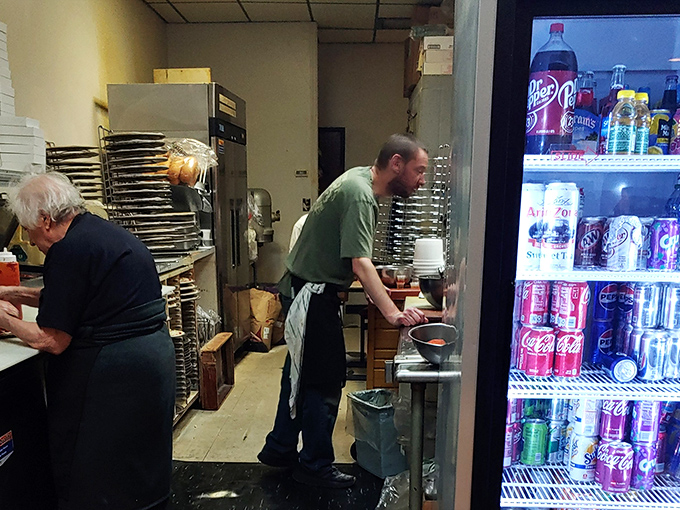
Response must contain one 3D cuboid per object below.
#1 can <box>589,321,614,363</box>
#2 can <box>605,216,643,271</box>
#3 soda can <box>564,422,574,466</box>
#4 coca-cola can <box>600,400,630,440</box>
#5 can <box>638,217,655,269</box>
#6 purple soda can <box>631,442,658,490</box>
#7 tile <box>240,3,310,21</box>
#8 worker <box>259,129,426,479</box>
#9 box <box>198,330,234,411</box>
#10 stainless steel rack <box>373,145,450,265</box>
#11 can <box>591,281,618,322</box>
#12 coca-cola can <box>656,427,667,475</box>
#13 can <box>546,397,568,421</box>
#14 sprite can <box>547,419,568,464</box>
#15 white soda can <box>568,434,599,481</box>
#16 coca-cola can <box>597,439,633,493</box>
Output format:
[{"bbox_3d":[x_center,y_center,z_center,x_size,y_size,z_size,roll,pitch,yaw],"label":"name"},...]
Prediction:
[{"bbox_3d":[0.725,0.234,1.343,0.066,0.122,0.066,0,10,0],"label":"can"},{"bbox_3d":[0.661,-0.027,1.143,0.066,0.122,0.066,0,10,0],"label":"can"},{"bbox_3d":[0.686,0.540,1.416,0.066,0.122,0.066,0,10,0],"label":"soda can"},{"bbox_3d":[0.742,0.432,1.330,0.066,0.122,0.066,1,7,2],"label":"coca-cola can"},{"bbox_3d":[0.767,-0.033,1.257,0.066,0.122,0.066,1,9,3],"label":"can"},{"bbox_3d":[0.807,0.553,1.314,0.066,0.122,0.066,1,7,2],"label":"purple soda can"},{"bbox_3d":[-0.571,-2.225,4.509,0.610,0.020,0.470,1,7,2],"label":"tile"},{"bbox_3d":[-0.003,0.287,2.293,0.800,1.660,0.520,-1,11,-5],"label":"worker"},{"bbox_3d":[-0.773,0.735,3.137,0.095,0.372,0.355,1,9,3],"label":"box"},{"bbox_3d":[0.395,-0.258,2.828,0.370,0.690,0.340,1,9,3],"label":"stainless steel rack"},{"bbox_3d":[0.749,0.124,1.364,0.066,0.122,0.066,1,9,3],"label":"can"},{"bbox_3d":[0.907,0.566,1.426,0.066,0.122,0.066,0,9,0],"label":"coca-cola can"},{"bbox_3d":[0.648,0.417,1.425,0.066,0.122,0.066,0,10,0],"label":"can"},{"bbox_3d":[0.650,0.536,1.433,0.066,0.122,0.066,0,11,2],"label":"sprite can"},{"bbox_3d":[0.693,0.570,1.392,0.066,0.122,0.066,1,9,3],"label":"white soda can"},{"bbox_3d":[0.760,0.579,1.340,0.066,0.122,0.066,0,9,0],"label":"coca-cola can"}]

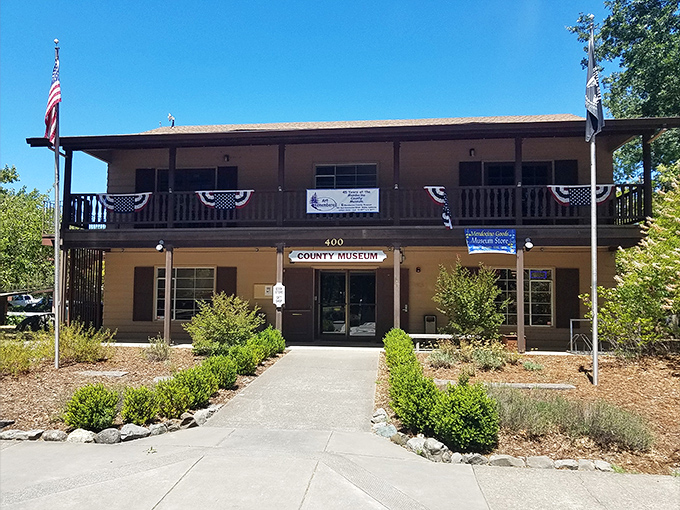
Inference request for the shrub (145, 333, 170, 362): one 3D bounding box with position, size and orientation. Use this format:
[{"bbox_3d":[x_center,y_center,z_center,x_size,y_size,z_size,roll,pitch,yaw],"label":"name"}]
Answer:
[{"bbox_3d":[-3.967,2.021,11.100,0.560,0.600,0.560,0,-4,6],"label":"shrub"}]

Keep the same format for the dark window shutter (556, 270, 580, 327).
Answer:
[{"bbox_3d":[6.389,1.211,14.297,0.617,1.660,0.050,0,-4,7],"label":"dark window shutter"}]

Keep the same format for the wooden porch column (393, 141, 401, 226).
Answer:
[{"bbox_3d":[1.457,-1.812,12.941,0.145,2.217,0.145,0,-4,6],"label":"wooden porch column"}]

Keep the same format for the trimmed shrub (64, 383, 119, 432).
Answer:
[{"bbox_3d":[-3.147,1.930,6.483,0.588,0.598,0.588,0,-4,7],"label":"trimmed shrub"}]

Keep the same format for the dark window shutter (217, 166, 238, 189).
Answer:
[{"bbox_3d":[-3.328,-1.615,15.105,0.604,1.989,0.040,0,-3,7],"label":"dark window shutter"}]

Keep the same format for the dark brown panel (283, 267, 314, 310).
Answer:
[{"bbox_3d":[-1.208,1.006,15.001,0.925,1.241,0.050,0,-3,7],"label":"dark brown panel"}]

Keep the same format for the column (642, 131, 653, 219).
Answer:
[{"bbox_3d":[7.357,-1.783,12.188,0.145,2.184,0.145,0,-3,7],"label":"column"}]

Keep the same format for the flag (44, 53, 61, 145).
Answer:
[{"bbox_3d":[-5.714,-3.091,10.150,0.310,1.770,0.240,0,-4,6],"label":"flag"}]

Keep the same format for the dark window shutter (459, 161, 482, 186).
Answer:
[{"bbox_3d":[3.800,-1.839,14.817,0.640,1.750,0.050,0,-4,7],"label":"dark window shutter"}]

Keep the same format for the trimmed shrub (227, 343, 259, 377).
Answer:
[{"bbox_3d":[-1.845,1.991,9.787,0.574,0.549,0.574,1,-3,-11],"label":"trimmed shrub"}]

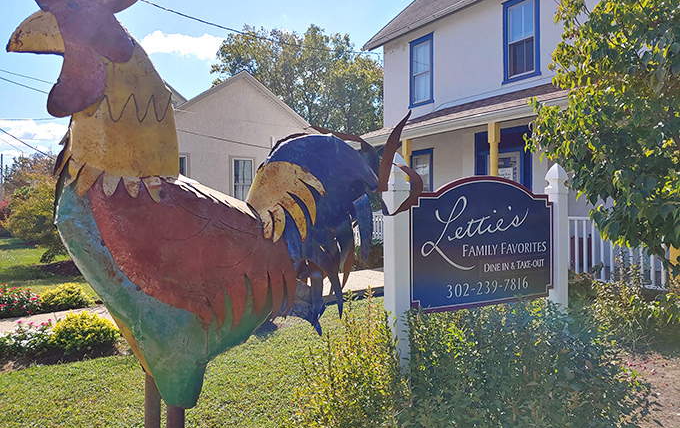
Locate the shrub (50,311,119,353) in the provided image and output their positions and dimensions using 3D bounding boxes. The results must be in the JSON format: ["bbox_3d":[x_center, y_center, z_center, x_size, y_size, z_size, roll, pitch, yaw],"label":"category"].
[{"bbox_3d":[-3.150,1.420,6.100,0.800,0.430,0.760,0,-1,-27],"label":"shrub"}]

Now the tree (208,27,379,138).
[{"bbox_3d":[-2.300,-5.100,30.000,11.300,13.100,11.000,0,-1,-4],"label":"tree"}]

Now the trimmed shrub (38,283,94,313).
[{"bbox_3d":[-4.620,1.390,8.300,0.860,0.420,0.820,0,-1,-29],"label":"trimmed shrub"}]

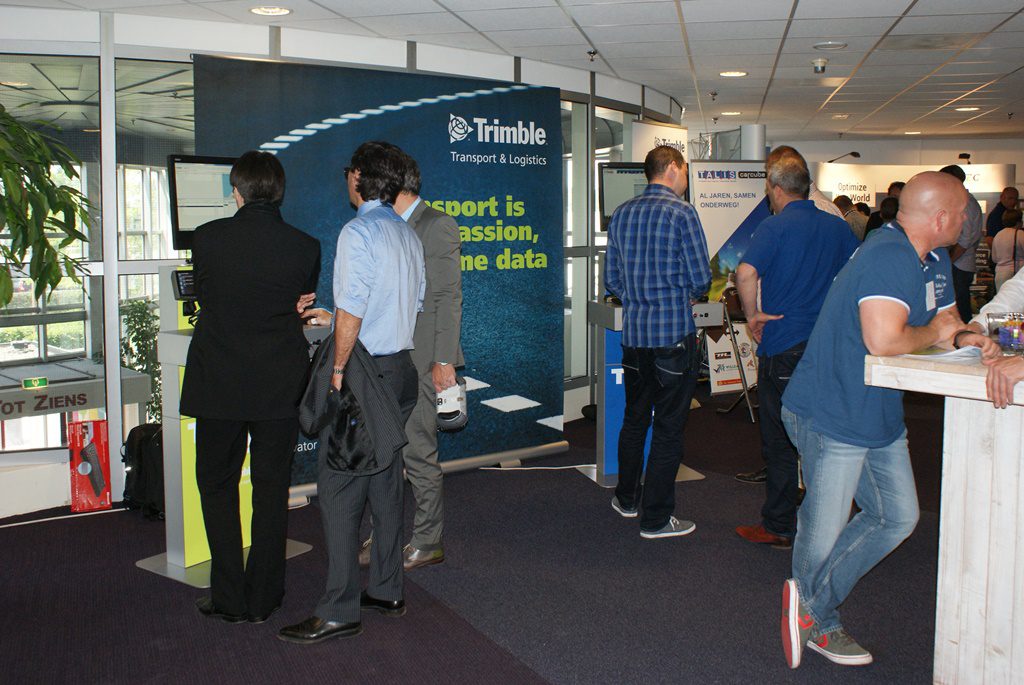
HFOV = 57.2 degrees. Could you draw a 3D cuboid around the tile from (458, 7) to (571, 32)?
[{"bbox_3d":[0.034,-1.812,5.250,0.580,0.020,0.580,2,8,13],"label":"tile"}]

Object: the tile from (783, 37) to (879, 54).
[{"bbox_3d":[2.026,-1.907,5.999,0.580,0.020,0.580,2,8,13],"label":"tile"}]

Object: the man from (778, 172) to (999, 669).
[{"bbox_3d":[1.254,0.286,3.136,0.680,1.680,0.600,4,9,27],"label":"man"}]

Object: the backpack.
[{"bbox_3d":[-1.925,0.653,4.943,0.280,0.490,0.340,3,8,18],"label":"backpack"}]

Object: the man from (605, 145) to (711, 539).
[{"bbox_3d":[0.703,-0.021,4.648,0.520,1.840,0.500,2,7,15],"label":"man"}]

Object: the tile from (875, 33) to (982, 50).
[{"bbox_3d":[2.603,-1.886,5.870,0.580,0.020,0.580,2,8,13],"label":"tile"}]

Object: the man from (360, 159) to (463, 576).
[{"bbox_3d":[-0.435,0.095,4.061,0.460,1.820,0.540,-5,9,-34],"label":"man"}]

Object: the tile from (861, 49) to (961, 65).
[{"bbox_3d":[2.773,-1.988,6.520,0.600,0.020,0.600,2,8,13],"label":"tile"}]

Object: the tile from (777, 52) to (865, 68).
[{"bbox_3d":[2.156,-1.985,6.568,0.580,0.020,0.580,2,8,13],"label":"tile"}]

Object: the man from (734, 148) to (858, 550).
[{"bbox_3d":[1.323,0.026,4.359,0.570,1.830,0.440,-2,7,-18],"label":"man"}]

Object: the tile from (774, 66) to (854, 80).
[{"bbox_3d":[2.340,-2.100,7.318,0.600,0.020,0.600,2,8,13],"label":"tile"}]

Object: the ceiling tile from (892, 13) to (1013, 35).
[{"bbox_3d":[2.507,-1.828,5.360,0.600,0.020,0.600,2,8,13],"label":"ceiling tile"}]

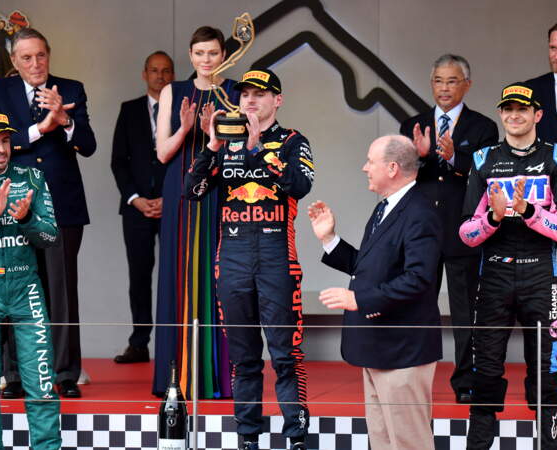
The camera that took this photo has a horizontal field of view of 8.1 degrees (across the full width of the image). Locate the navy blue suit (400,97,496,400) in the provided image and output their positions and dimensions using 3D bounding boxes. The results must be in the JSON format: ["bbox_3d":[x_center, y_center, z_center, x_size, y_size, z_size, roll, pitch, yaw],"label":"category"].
[{"bbox_3d":[0.840,0.128,19.400,0.490,1.444,0.420,0,1,14],"label":"navy blue suit"}]

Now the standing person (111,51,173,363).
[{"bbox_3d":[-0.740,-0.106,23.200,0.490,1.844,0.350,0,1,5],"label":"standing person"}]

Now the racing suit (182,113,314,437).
[{"bbox_3d":[-0.140,0.259,18.350,0.570,1.491,0.440,0,1,14],"label":"racing suit"}]

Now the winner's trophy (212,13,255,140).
[{"bbox_3d":[-0.207,-0.683,18.100,0.200,0.588,0.150,0,1,6],"label":"winner's trophy"}]

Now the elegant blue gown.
[{"bbox_3d":[-0.395,0.068,19.700,0.470,1.601,0.380,0,1,3],"label":"elegant blue gown"}]

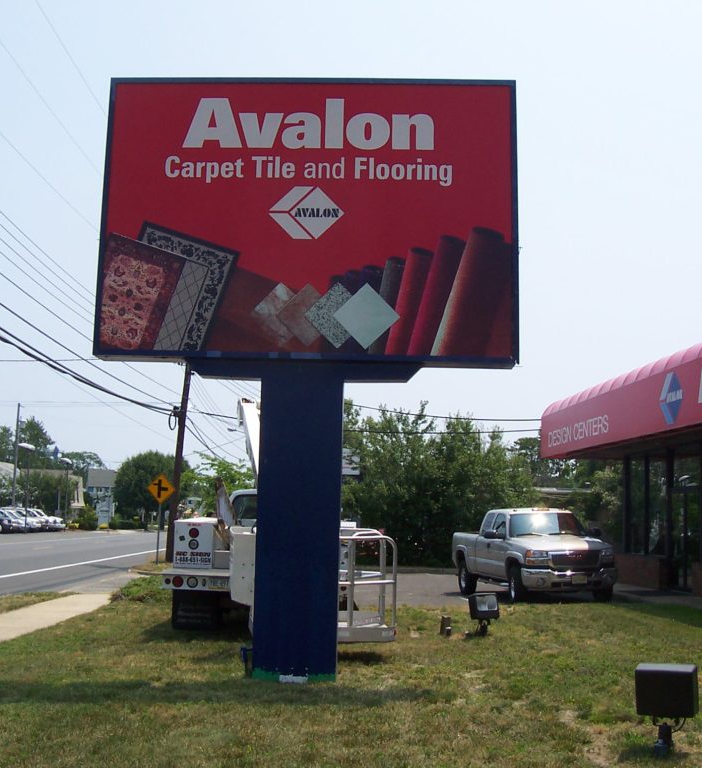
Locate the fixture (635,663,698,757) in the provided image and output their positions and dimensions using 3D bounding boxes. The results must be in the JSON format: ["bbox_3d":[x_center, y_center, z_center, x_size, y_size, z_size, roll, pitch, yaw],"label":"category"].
[{"bbox_3d":[2.205,2.275,7.650,0.420,0.650,0.240,0,-7,14],"label":"fixture"}]

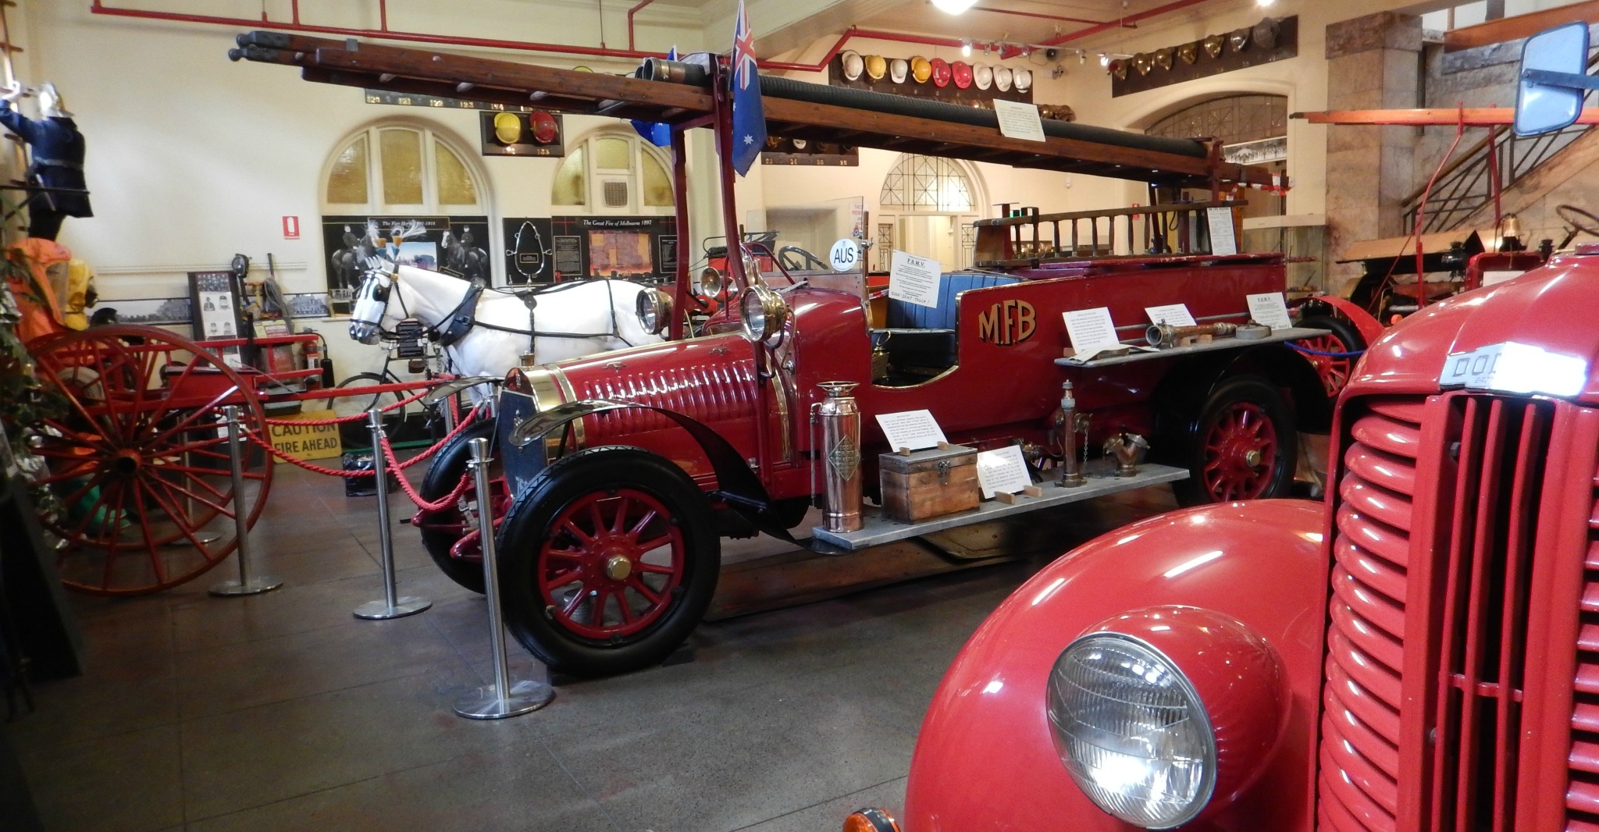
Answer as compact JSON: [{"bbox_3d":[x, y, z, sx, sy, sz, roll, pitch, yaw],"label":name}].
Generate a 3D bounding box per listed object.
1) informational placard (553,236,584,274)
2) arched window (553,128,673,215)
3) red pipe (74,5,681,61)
[{"bbox_3d":[-2.553,-1.783,12.221,0.342,0.436,0.020,-6,8,-30],"label":"informational placard"},{"bbox_3d":[-2.047,-2.768,12.495,1.536,0.989,0.148,-6,8,-30],"label":"arched window"},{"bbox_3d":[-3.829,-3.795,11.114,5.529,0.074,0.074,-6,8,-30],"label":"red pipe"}]

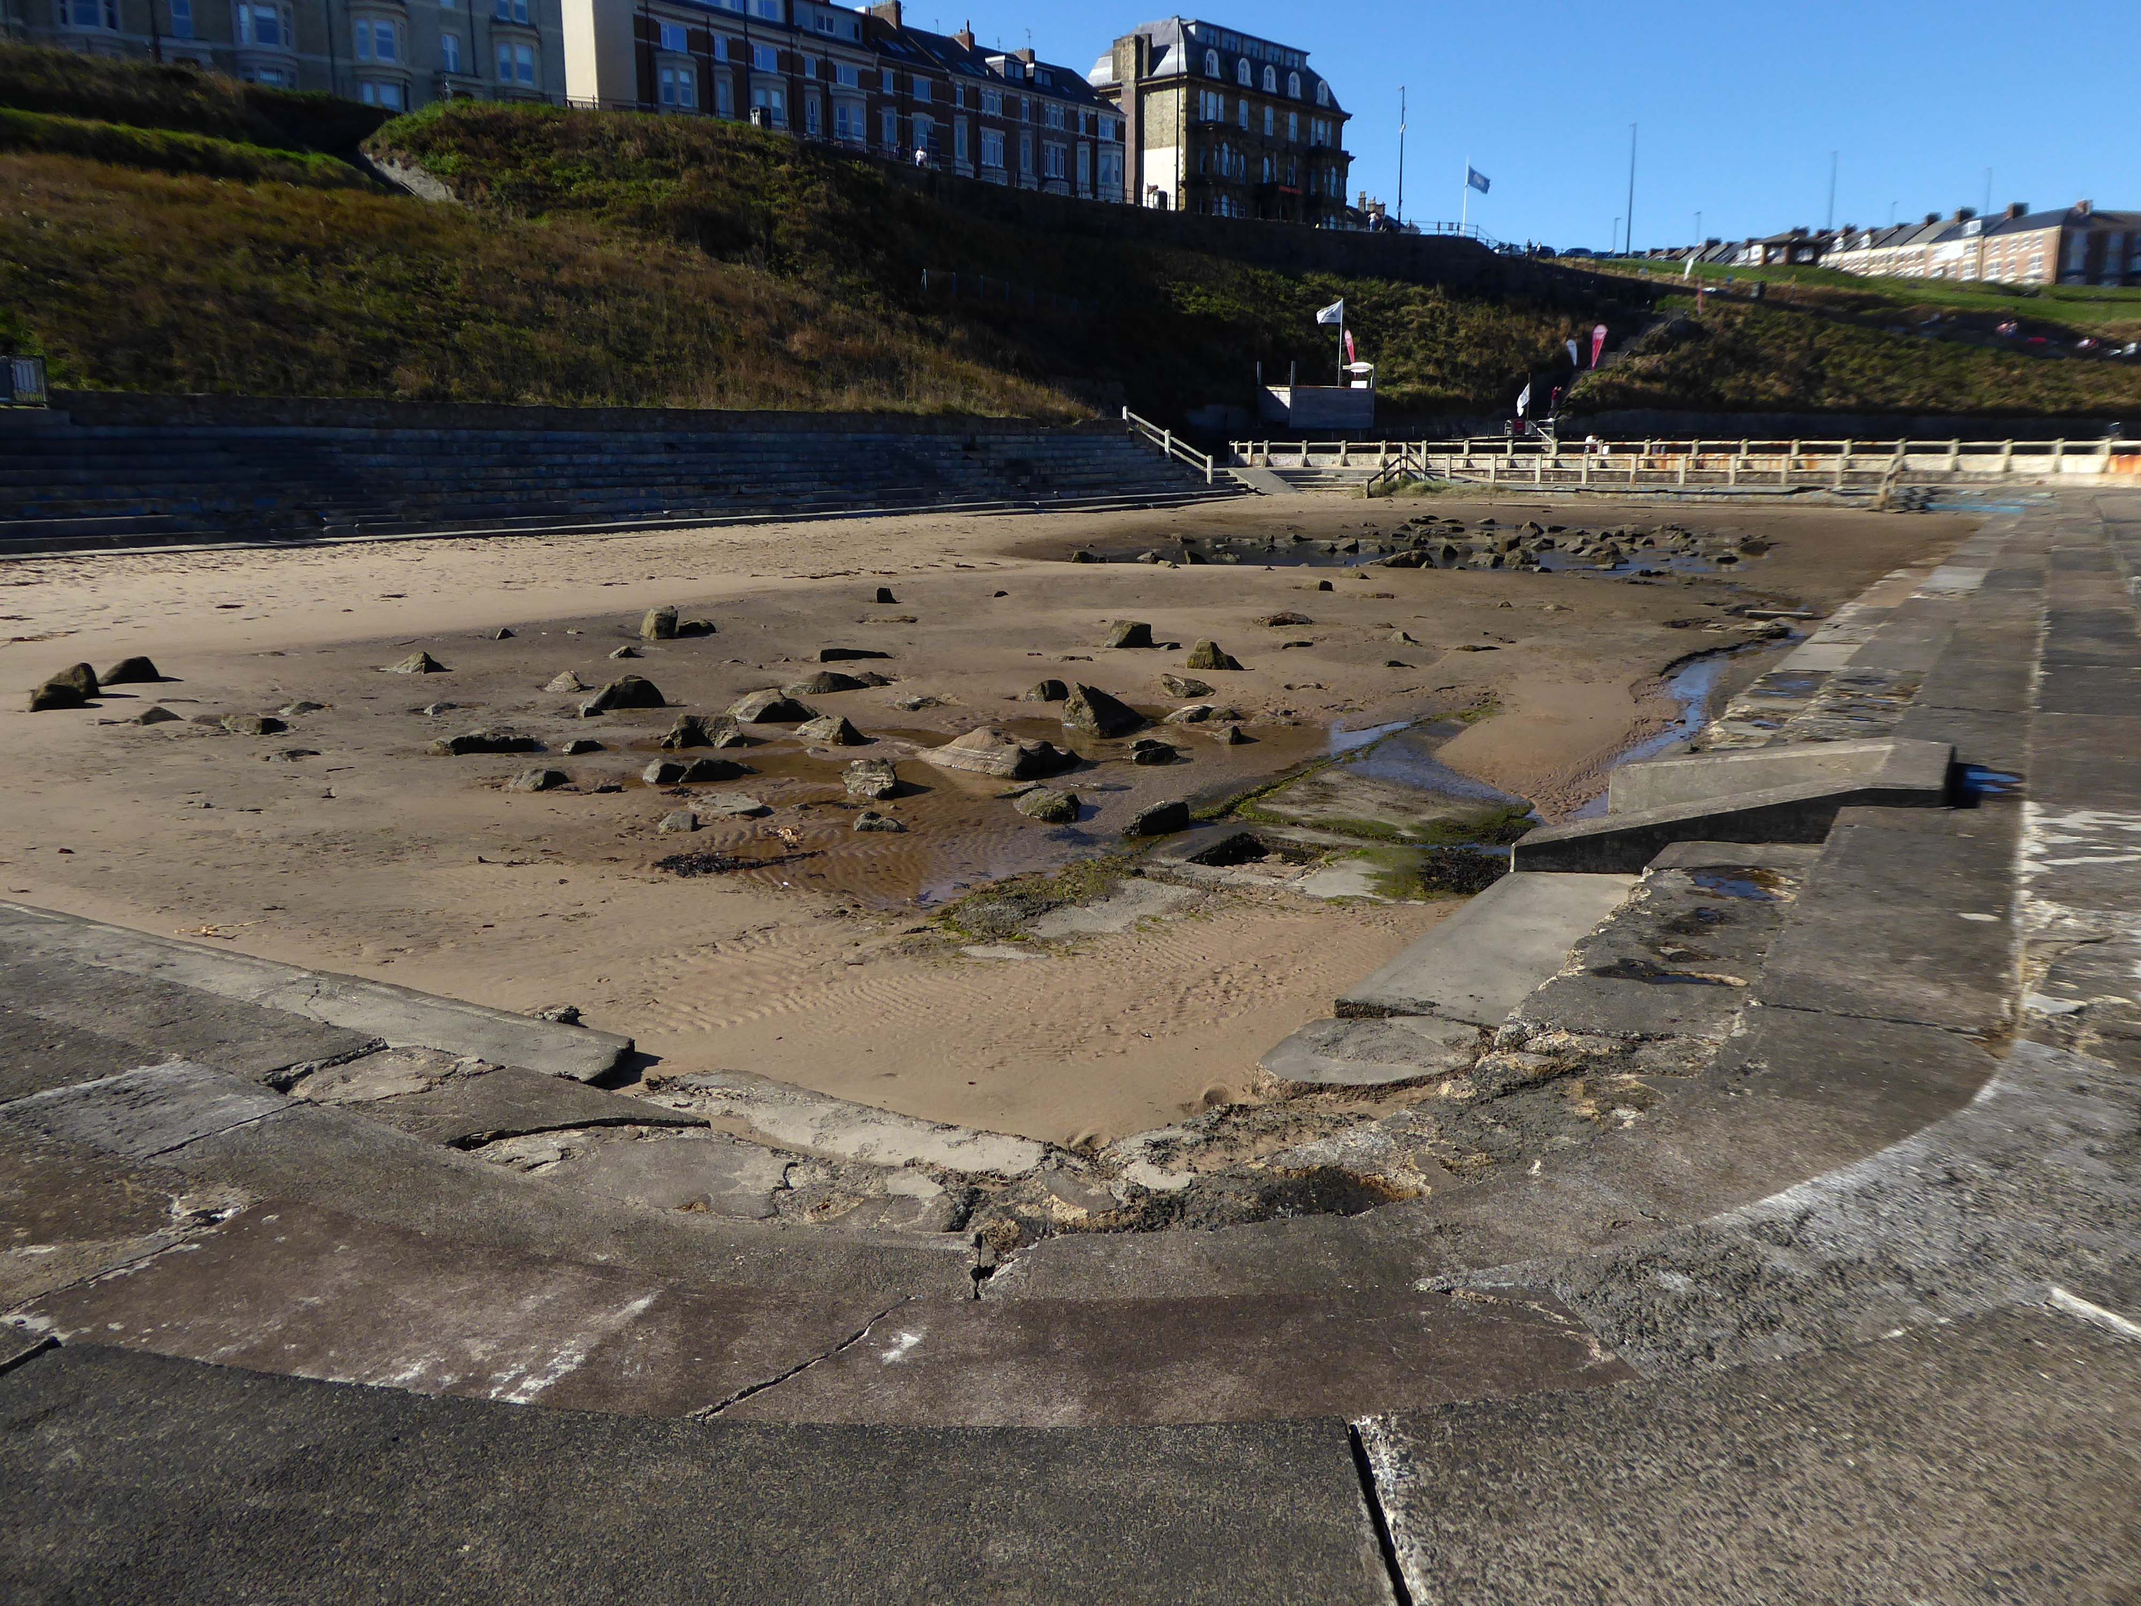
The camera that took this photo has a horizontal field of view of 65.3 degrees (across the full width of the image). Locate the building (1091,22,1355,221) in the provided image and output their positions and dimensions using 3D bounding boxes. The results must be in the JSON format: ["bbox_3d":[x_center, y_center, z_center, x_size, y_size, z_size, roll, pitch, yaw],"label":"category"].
[{"bbox_3d":[12.902,-55.061,139.740,12.500,16.000,22.093,11,16,42],"label":"building"}]

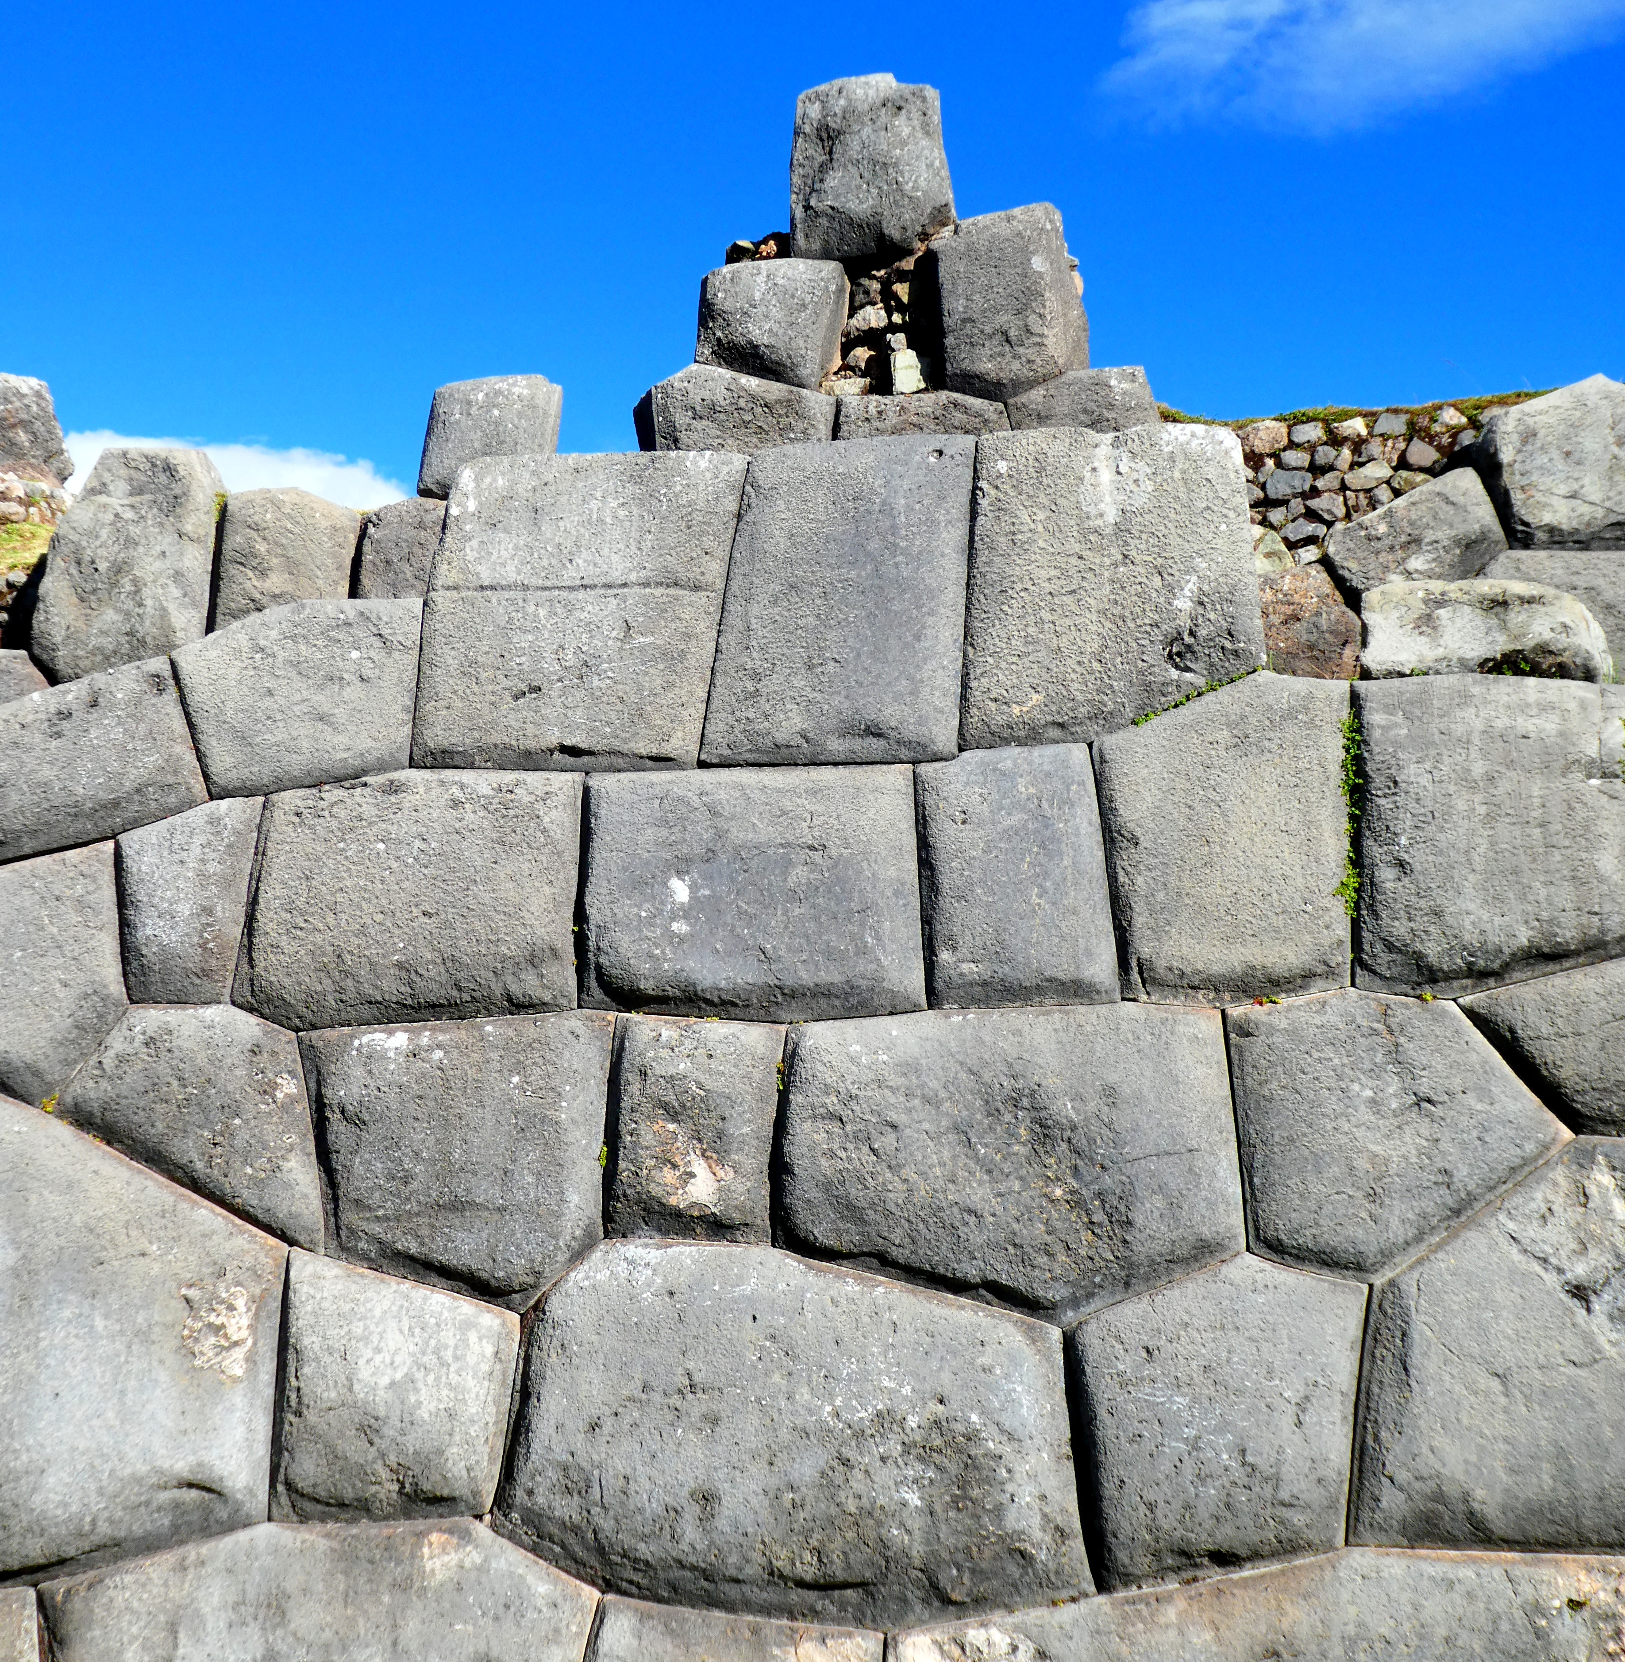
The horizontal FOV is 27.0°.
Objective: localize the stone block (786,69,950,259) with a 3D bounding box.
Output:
[{"bbox_3d":[0.265,-2.781,14.501,0.684,0.720,0.620,-1,-9,5],"label":"stone block"}]

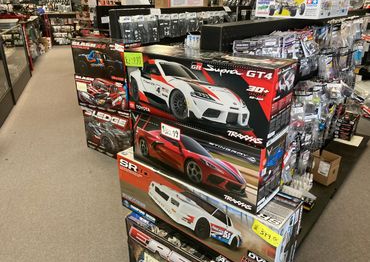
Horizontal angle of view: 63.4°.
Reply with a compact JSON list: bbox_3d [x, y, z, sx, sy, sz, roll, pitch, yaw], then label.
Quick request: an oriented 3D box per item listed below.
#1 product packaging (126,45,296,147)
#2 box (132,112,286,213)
[{"bbox_3d":[0.060,-0.145,1.022,0.560,0.217,0.173,16,28,35],"label":"product packaging"},{"bbox_3d":[0.060,0.059,1.103,0.560,0.217,0.173,17,29,36],"label":"box"}]

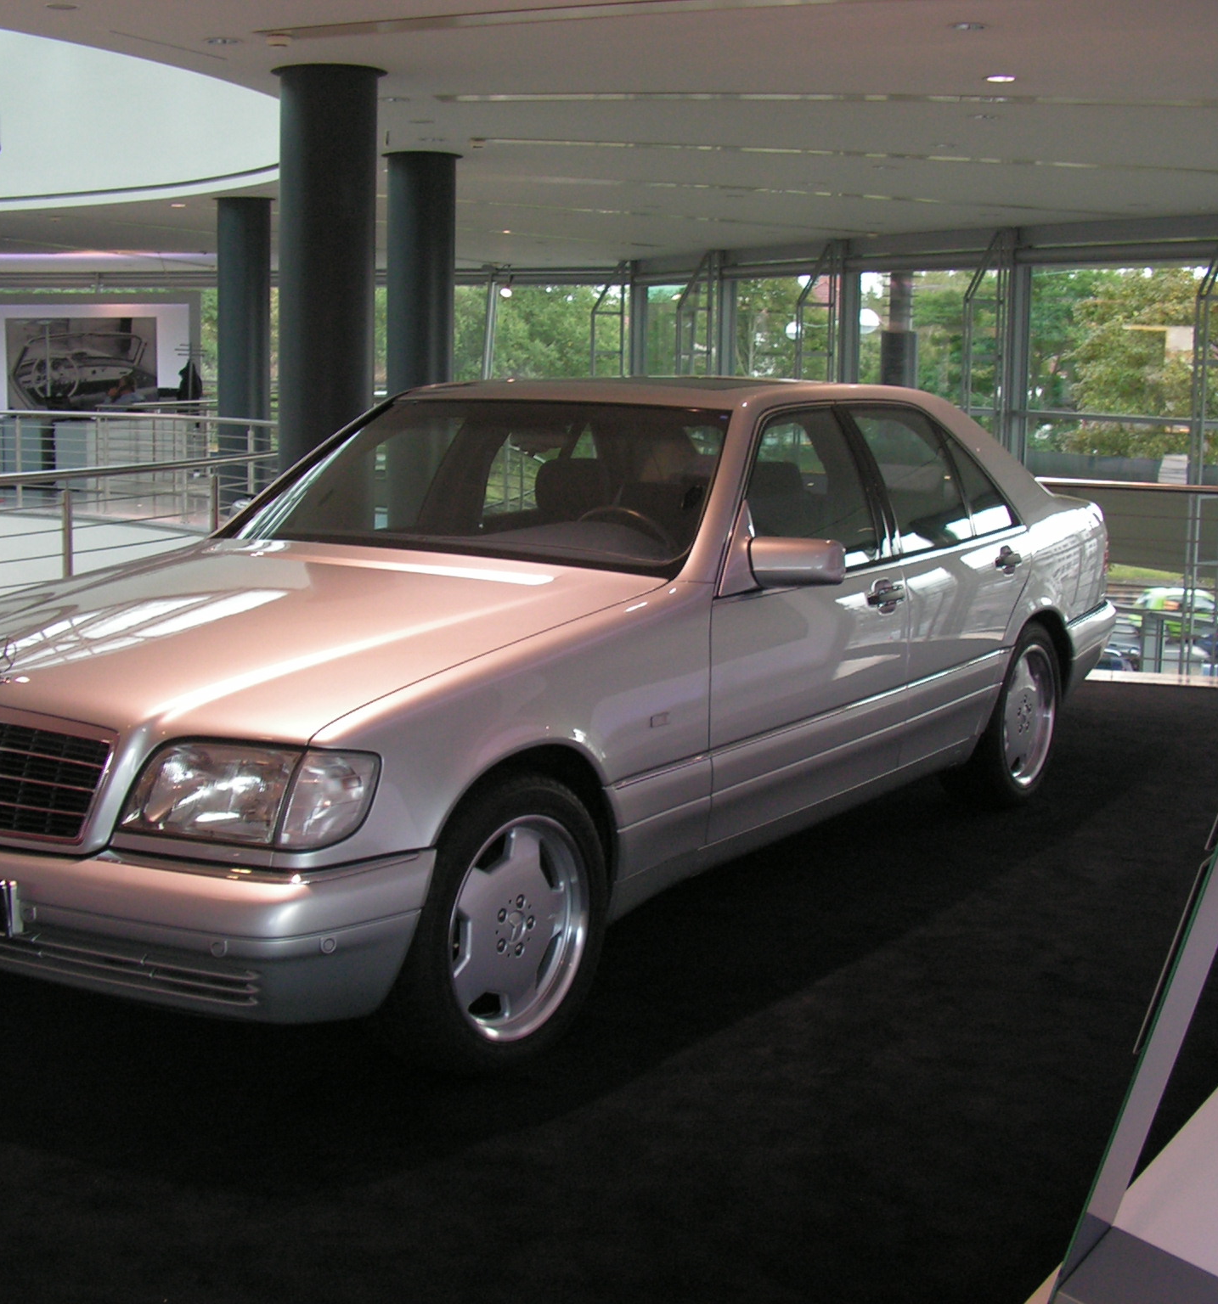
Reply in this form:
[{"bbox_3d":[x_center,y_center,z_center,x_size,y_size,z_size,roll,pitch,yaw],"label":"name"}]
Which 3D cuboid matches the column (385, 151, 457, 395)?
[{"bbox_3d":[-1.436,-2.212,13.889,0.540,3.146,0.540,0,9,0],"label":"column"}]

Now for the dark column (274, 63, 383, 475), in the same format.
[{"bbox_3d":[-1.514,-1.568,9.803,0.540,3.146,0.540,0,9,0],"label":"dark column"}]

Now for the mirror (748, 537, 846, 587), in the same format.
[{"bbox_3d":[0.495,-0.235,4.767,0.210,0.135,0.130,6,11,34],"label":"mirror"}]

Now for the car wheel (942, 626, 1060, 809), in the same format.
[{"bbox_3d":[1.409,0.214,6.544,0.240,0.670,0.670,6,11,34],"label":"car wheel"}]

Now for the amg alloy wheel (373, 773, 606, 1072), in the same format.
[{"bbox_3d":[-0.289,0.600,4.052,0.240,0.670,0.670,6,11,34],"label":"amg alloy wheel"}]

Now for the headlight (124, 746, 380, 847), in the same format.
[{"bbox_3d":[-0.713,0.271,3.608,0.460,0.200,0.280,6,11,34],"label":"headlight"}]

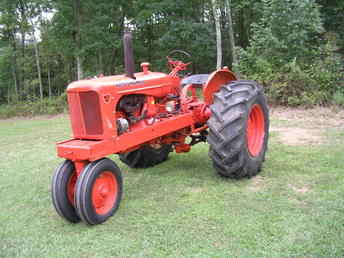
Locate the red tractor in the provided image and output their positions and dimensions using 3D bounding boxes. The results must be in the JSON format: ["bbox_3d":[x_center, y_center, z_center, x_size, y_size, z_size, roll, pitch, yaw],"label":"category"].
[{"bbox_3d":[-0.190,-0.195,4.920,1.950,2.010,3.270,3,10,33],"label":"red tractor"}]

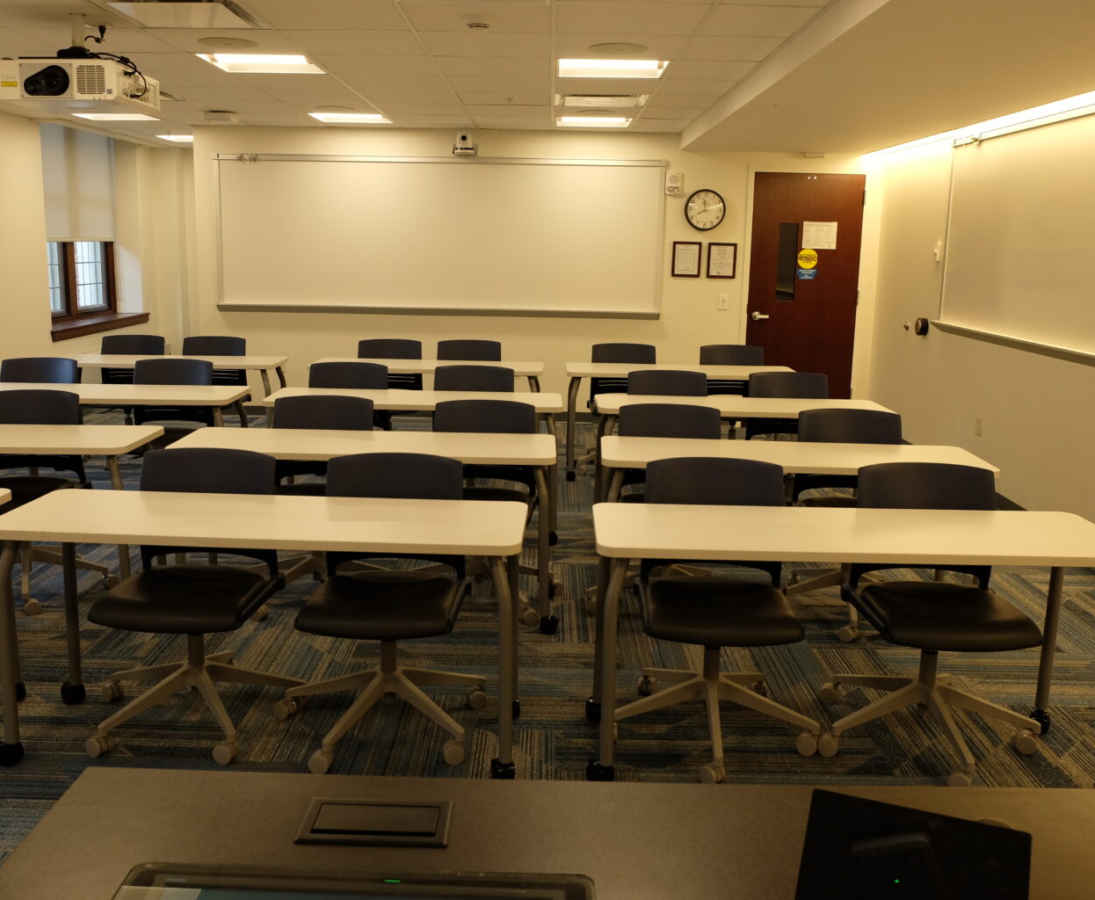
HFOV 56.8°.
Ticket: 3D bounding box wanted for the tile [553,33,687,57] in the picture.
[{"bbox_3d":[0.339,-1.881,4.700,0.605,0.020,0.605,1,12,0],"label":"tile"}]

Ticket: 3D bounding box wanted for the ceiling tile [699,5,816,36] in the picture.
[{"bbox_3d":[0.842,-1.748,4.136,0.421,0.020,0.610,1,12,0],"label":"ceiling tile"}]

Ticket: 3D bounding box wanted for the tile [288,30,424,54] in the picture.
[{"bbox_3d":[-0.888,-1.904,4.740,0.610,0.020,0.610,1,12,0],"label":"tile"}]

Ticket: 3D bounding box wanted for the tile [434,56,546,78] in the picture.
[{"bbox_3d":[-0.273,-2.029,5.338,0.605,0.020,0.605,1,12,0],"label":"tile"}]

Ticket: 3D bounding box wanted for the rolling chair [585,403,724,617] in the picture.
[{"bbox_3d":[0.523,0.258,4.357,0.650,0.860,0.650,1,12,0],"label":"rolling chair"}]

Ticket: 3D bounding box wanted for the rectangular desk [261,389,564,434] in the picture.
[{"bbox_3d":[-0.690,0.084,5.406,1.524,0.730,0.490,1,12,0],"label":"rectangular desk"}]

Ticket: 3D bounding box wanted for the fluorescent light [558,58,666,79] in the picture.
[{"bbox_3d":[0.338,-2.031,5.345,0.590,0.060,0.600,1,12,0],"label":"fluorescent light"}]

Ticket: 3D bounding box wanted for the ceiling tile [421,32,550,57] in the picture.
[{"bbox_3d":[-0.278,-1.893,4.738,0.610,0.020,0.610,1,12,0],"label":"ceiling tile"}]

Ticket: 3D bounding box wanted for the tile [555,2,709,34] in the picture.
[{"bbox_3d":[0.327,-1.758,4.138,0.610,0.020,0.610,1,12,0],"label":"tile"}]

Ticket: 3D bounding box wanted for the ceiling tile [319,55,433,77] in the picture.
[{"bbox_3d":[-0.875,-2.027,5.303,0.605,0.020,0.605,1,12,0],"label":"ceiling tile"}]

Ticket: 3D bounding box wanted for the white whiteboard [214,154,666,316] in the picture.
[{"bbox_3d":[-0.901,-1.785,8.480,3.714,1.296,0.070,1,12,0],"label":"white whiteboard"}]

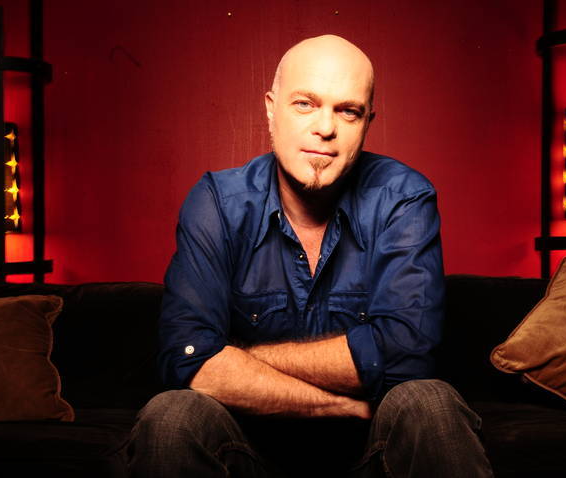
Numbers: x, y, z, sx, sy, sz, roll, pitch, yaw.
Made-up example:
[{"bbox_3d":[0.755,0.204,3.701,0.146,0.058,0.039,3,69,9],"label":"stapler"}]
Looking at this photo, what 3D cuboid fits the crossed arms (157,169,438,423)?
[{"bbox_3d":[0.033,0.075,1.420,0.450,0.370,0.320,0,0,-2],"label":"crossed arms"}]

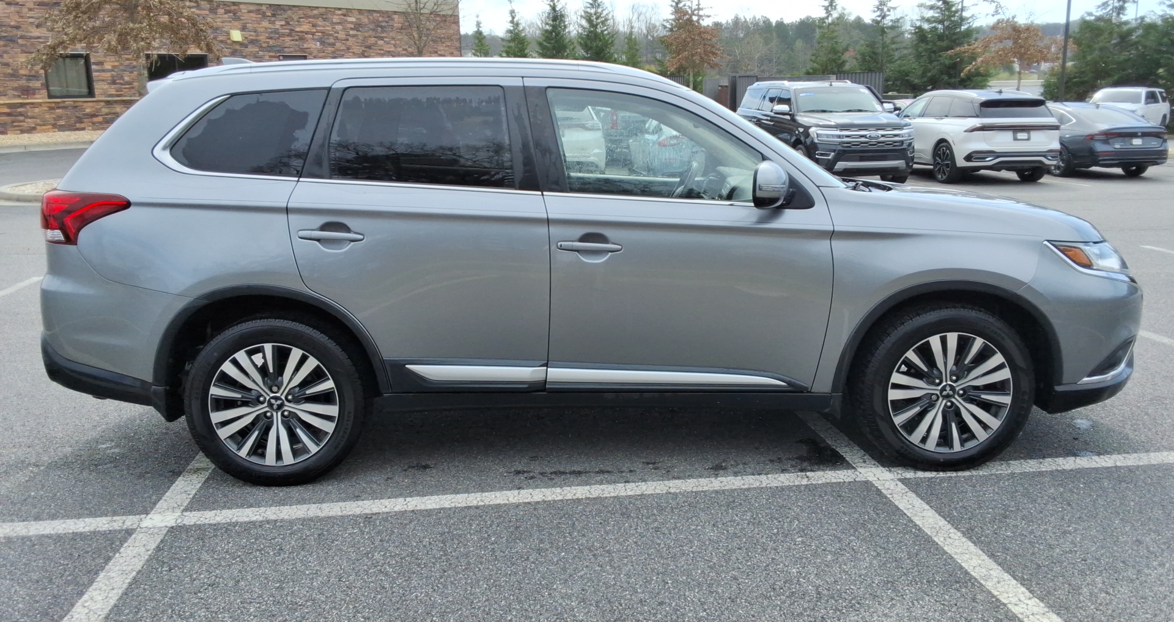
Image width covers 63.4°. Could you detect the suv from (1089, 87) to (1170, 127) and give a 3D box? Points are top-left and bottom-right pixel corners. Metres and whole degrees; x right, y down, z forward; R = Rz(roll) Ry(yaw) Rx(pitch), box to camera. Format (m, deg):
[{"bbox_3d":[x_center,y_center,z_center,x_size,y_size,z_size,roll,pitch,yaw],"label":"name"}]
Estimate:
[{"bbox_3d":[19.200,-6.980,33.900,2.000,1.880,5.100,10,16,42],"label":"suv"}]

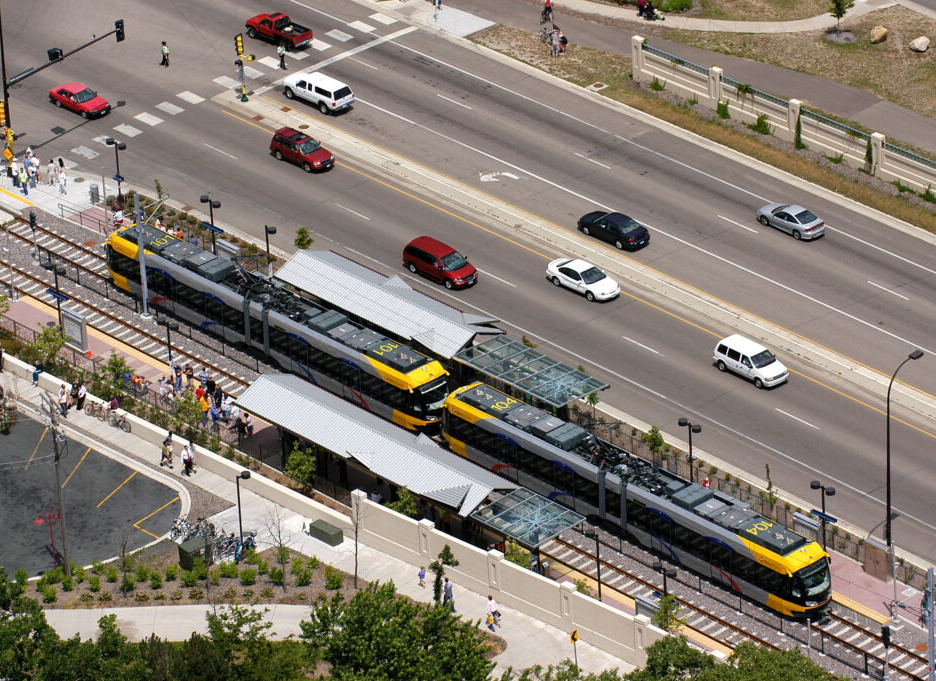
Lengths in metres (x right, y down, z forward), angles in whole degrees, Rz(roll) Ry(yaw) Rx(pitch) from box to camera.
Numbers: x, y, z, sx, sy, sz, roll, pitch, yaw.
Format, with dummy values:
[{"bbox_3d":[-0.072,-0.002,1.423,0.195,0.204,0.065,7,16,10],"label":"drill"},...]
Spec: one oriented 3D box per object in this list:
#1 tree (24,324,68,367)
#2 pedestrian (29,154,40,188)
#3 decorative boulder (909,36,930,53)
[{"bbox_3d":[-23.432,0.173,298.896,2.200,2.600,2.200,-26,36,-36],"label":"tree"},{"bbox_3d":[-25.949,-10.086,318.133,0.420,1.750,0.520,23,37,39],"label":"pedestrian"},{"bbox_3d":[27.764,-18.202,326.813,1.350,0.750,1.000,-3,28,0],"label":"decorative boulder"}]

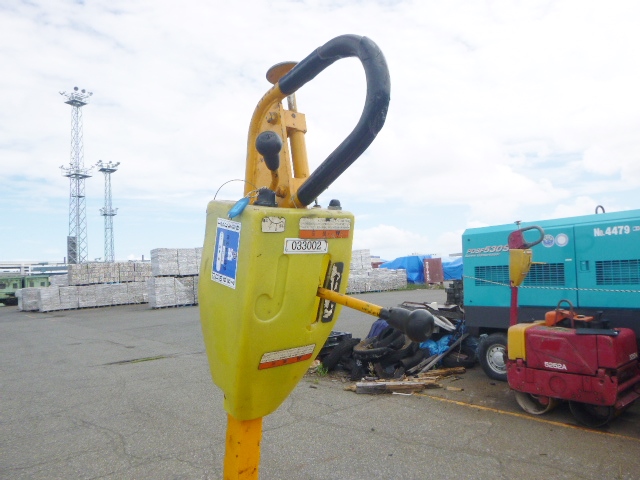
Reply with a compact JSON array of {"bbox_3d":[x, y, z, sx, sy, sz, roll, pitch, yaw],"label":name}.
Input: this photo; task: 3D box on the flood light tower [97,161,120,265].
[{"bbox_3d":[-49.043,-5.761,107.561,4.900,25.190,4.900,-2,-2,0],"label":"flood light tower"}]

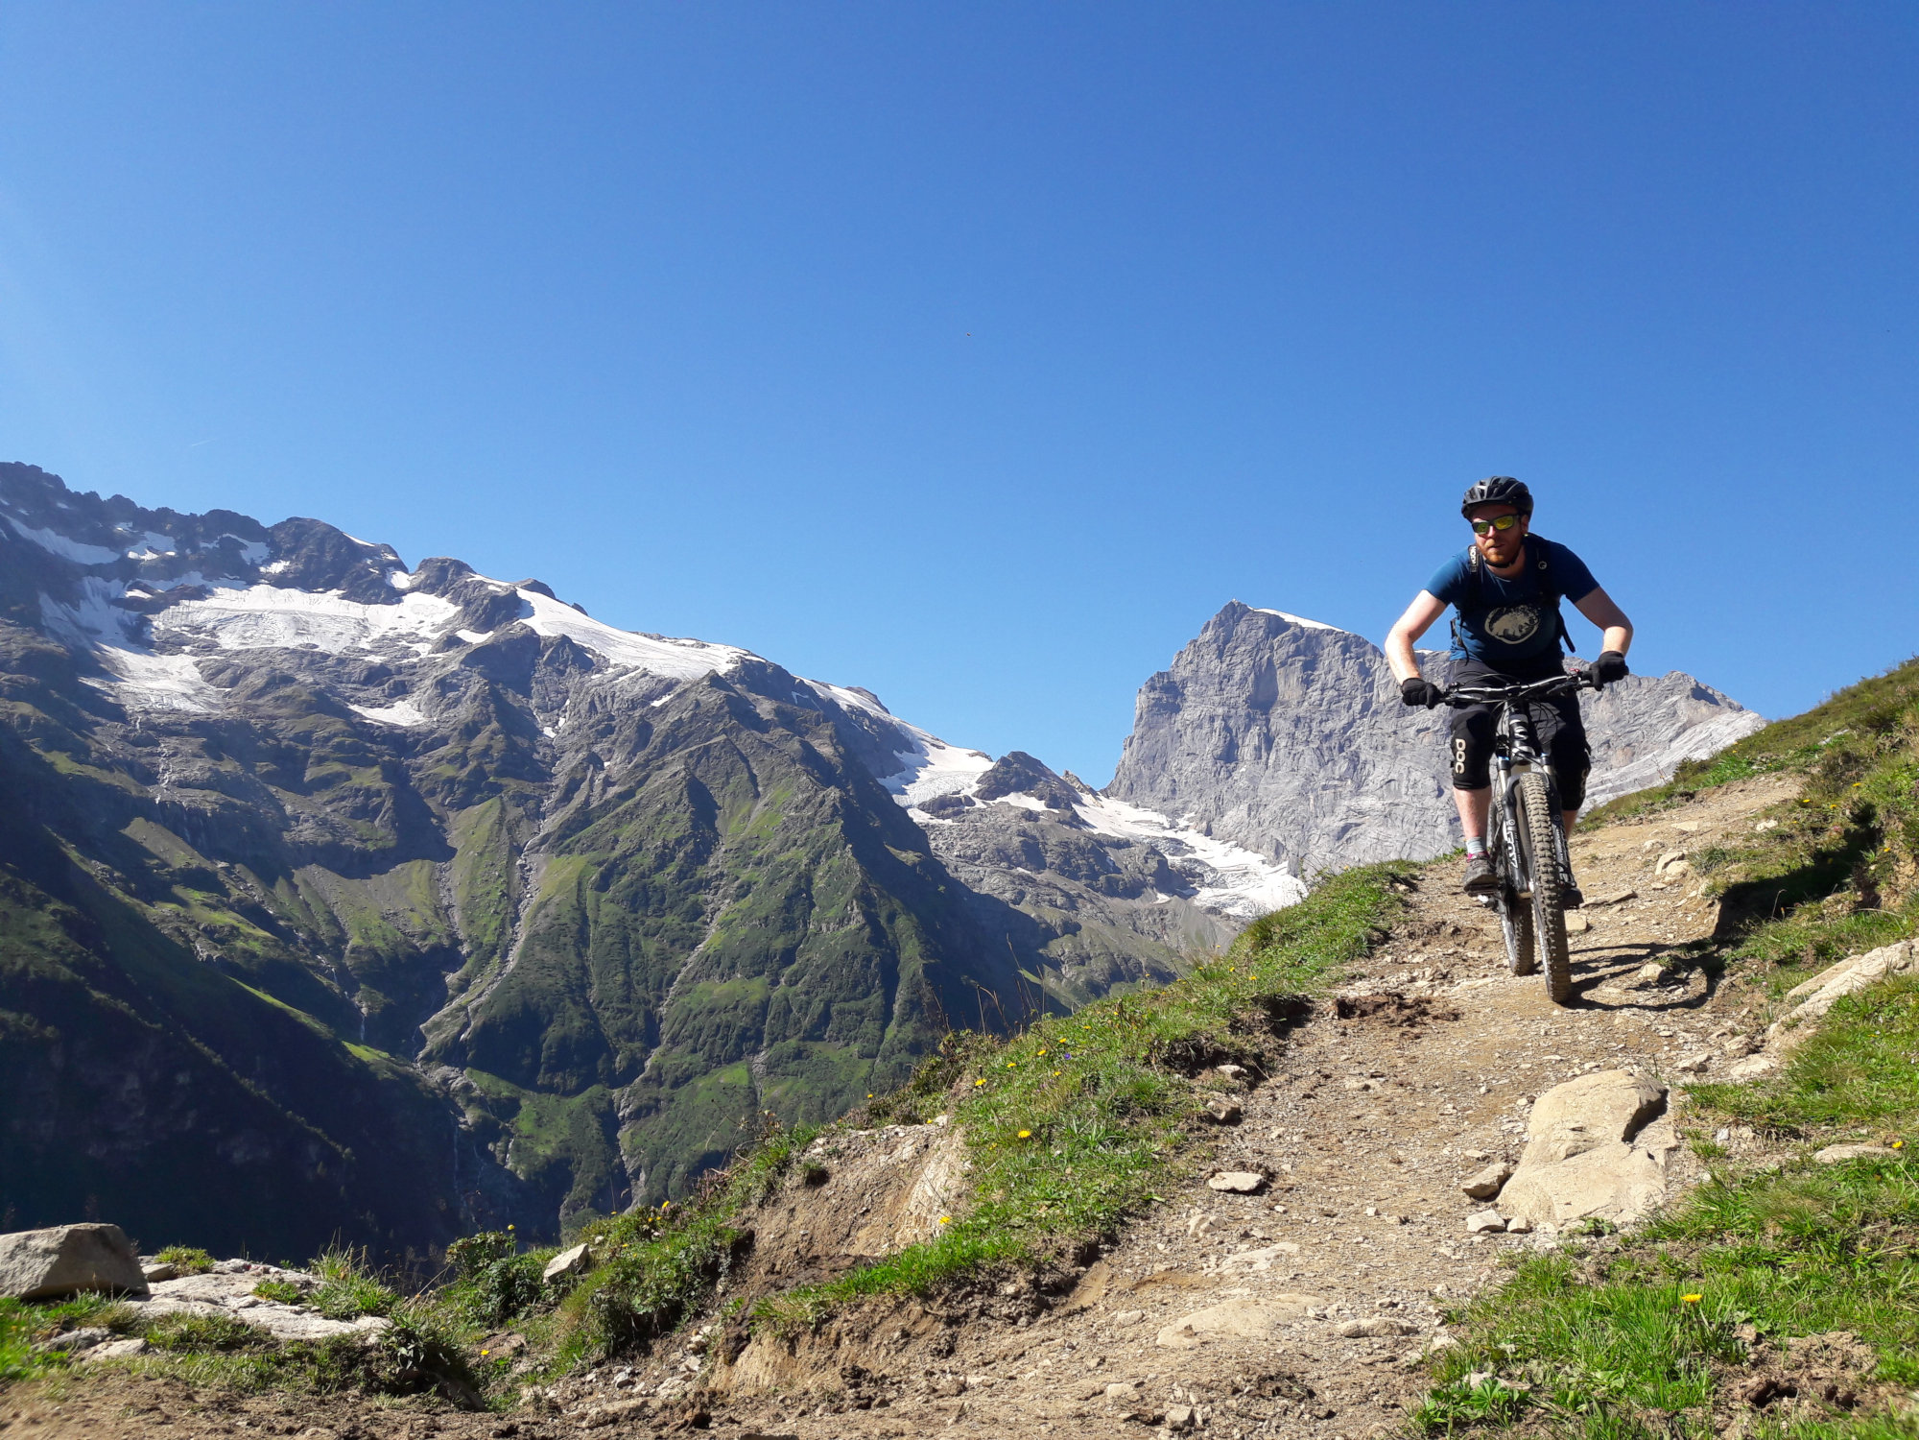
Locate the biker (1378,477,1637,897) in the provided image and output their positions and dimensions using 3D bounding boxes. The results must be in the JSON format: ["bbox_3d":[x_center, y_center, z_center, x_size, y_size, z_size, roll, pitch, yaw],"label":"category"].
[{"bbox_3d":[1.903,-0.064,5.408,0.799,1.411,0.905,-2,-9,14],"label":"biker"}]

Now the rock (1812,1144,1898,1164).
[{"bbox_3d":[1.787,0.867,3.100,0.155,0.035,0.100,-3,-9,18],"label":"rock"}]

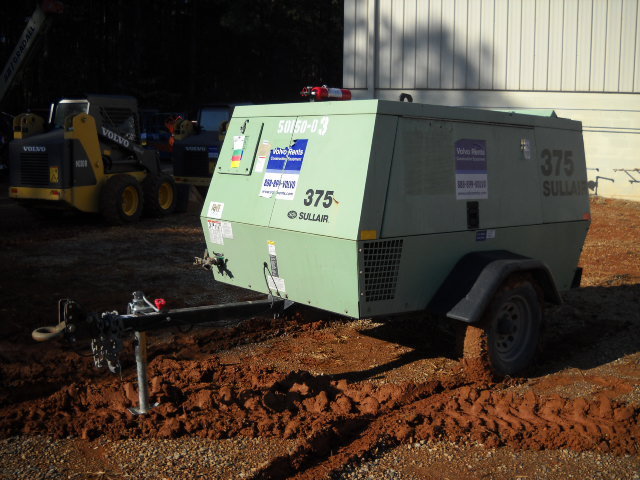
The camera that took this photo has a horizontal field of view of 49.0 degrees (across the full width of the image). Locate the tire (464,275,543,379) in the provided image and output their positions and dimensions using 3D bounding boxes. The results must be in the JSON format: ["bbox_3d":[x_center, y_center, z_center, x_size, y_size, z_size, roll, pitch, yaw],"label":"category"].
[{"bbox_3d":[1.285,0.622,4.905,0.710,0.710,0.225,-5,9,-42],"label":"tire"}]

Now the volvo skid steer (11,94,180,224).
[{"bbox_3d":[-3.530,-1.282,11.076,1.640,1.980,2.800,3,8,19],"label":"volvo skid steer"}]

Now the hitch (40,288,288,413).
[{"bbox_3d":[-0.861,0.639,4.213,1.695,0.725,0.280,-5,9,-42],"label":"hitch"}]

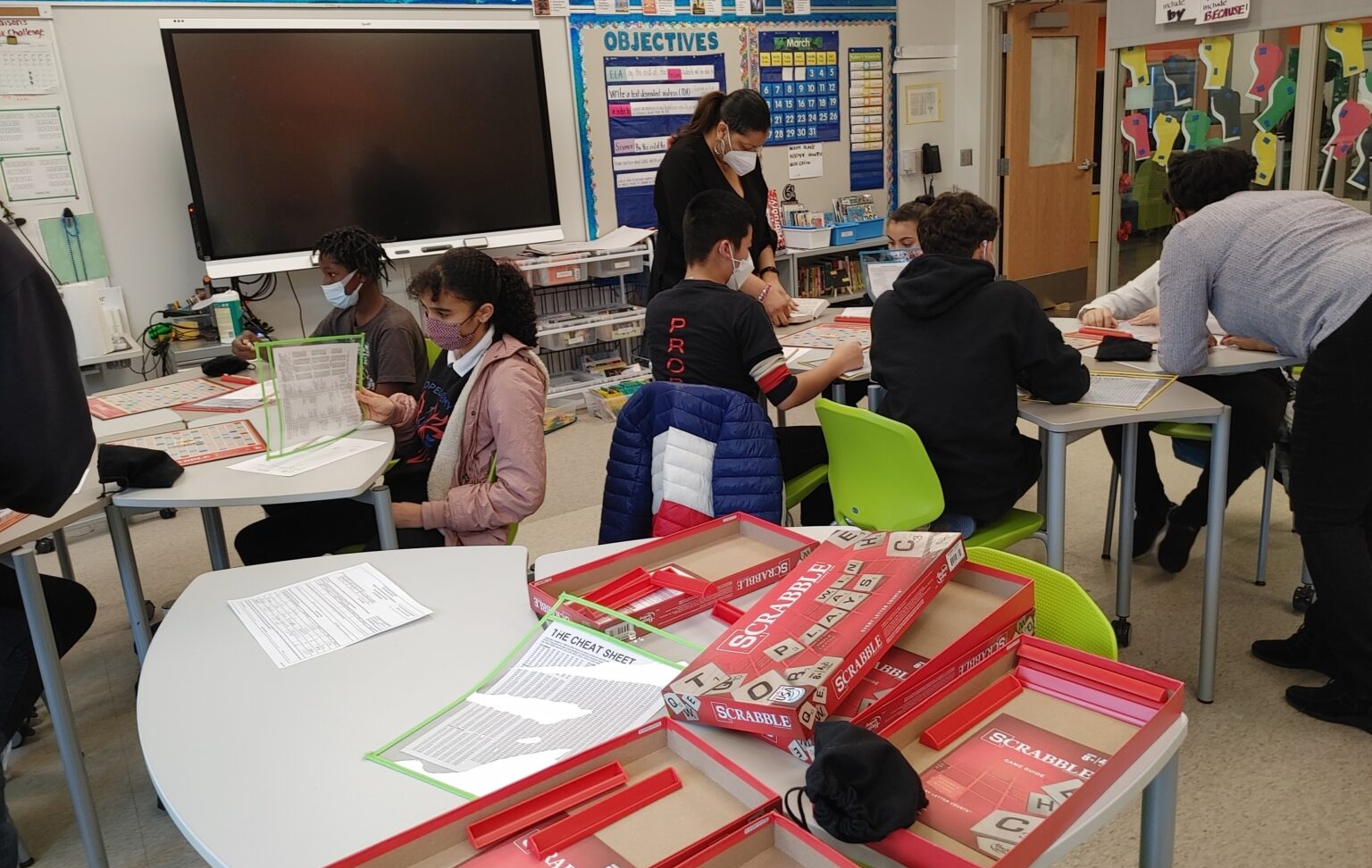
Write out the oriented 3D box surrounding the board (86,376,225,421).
[{"bbox_3d":[-1.631,-0.114,3.170,0.372,0.008,0.365,-16,19,-37],"label":"board"}]

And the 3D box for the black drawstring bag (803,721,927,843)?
[{"bbox_3d":[0.167,0.326,0.962,0.120,0.085,0.100,-1,16,9],"label":"black drawstring bag"}]

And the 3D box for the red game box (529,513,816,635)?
[{"bbox_3d":[-0.009,0.210,1.532,0.399,0.040,0.190,-15,19,-35],"label":"red game box"}]

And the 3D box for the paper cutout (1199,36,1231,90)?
[{"bbox_3d":[2.915,-2.044,5.679,0.010,0.275,0.175,-12,17,-27],"label":"paper cutout"}]

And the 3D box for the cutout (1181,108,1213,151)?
[{"bbox_3d":[2.933,-1.735,5.923,0.006,0.243,0.178,-14,18,-30],"label":"cutout"}]

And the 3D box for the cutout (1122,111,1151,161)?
[{"bbox_3d":[2.703,-1.786,6.188,0.010,0.265,0.200,-12,17,-27],"label":"cutout"}]

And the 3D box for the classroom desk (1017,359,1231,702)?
[{"bbox_3d":[0.930,0.231,2.708,0.820,0.743,0.690,9,20,40],"label":"classroom desk"}]

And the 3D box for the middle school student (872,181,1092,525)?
[{"bbox_3d":[0.712,0.024,2.531,0.500,1.190,0.630,8,19,37],"label":"middle school student"}]

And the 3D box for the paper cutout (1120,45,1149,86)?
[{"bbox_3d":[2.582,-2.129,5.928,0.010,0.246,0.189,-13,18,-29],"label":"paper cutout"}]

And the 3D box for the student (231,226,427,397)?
[{"bbox_3d":[-1.097,-0.073,3.429,0.660,1.200,0.520,-13,18,-30],"label":"student"}]

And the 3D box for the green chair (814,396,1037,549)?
[{"bbox_3d":[0.588,0.277,2.423,0.520,0.780,0.470,-12,18,-27],"label":"green chair"}]

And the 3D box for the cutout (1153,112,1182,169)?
[{"bbox_3d":[2.807,-1.715,6.017,0.010,0.300,0.185,-12,17,-27],"label":"cutout"}]

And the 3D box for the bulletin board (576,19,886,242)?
[{"bbox_3d":[0.412,-1.919,6.288,2.351,1.224,0.030,-13,18,-29],"label":"bulletin board"}]

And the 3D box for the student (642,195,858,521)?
[{"bbox_3d":[0.185,-0.036,2.829,0.500,1.220,0.640,5,18,30],"label":"student"}]

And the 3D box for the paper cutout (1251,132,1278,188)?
[{"bbox_3d":[3.110,-1.471,5.536,0.010,0.285,0.135,-12,17,-27],"label":"paper cutout"}]

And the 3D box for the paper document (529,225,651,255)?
[{"bbox_3d":[-0.514,-1.049,5.581,0.690,0.070,0.400,-13,18,-29],"label":"paper document"}]

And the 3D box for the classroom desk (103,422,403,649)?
[{"bbox_3d":[-0.986,0.364,2.640,0.580,0.718,1.040,-8,16,-13],"label":"classroom desk"}]

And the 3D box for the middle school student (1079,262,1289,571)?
[{"bbox_3d":[1.533,-0.184,3.083,0.540,1.180,0.660,7,19,36],"label":"middle school student"}]

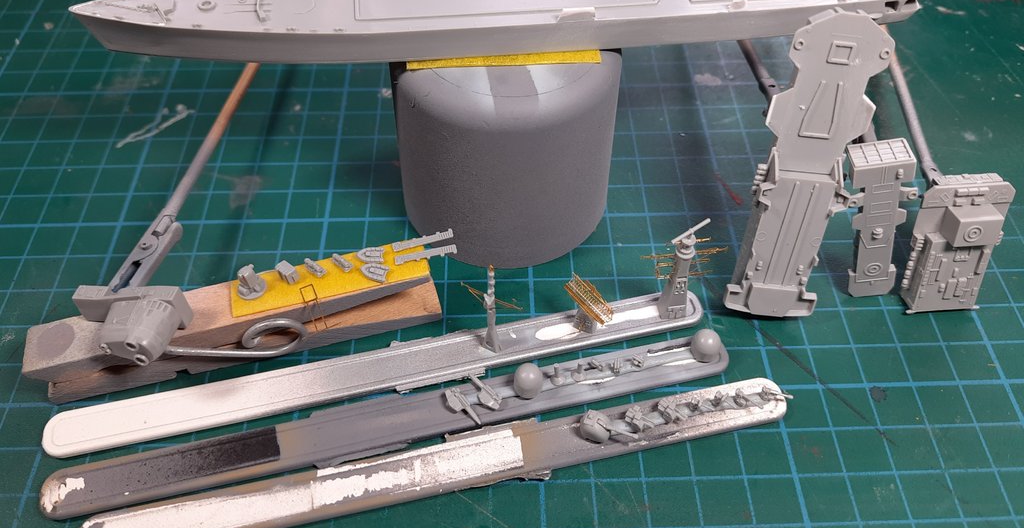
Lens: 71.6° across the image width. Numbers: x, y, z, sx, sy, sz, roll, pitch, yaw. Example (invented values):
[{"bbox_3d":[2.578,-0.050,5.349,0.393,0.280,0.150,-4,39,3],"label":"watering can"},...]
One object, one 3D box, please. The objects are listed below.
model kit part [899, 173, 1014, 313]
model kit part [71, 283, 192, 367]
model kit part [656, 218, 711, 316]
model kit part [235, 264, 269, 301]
[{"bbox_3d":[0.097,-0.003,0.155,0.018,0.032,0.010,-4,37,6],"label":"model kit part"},{"bbox_3d":[-0.075,0.012,0.138,0.021,0.010,0.013,0,47,-3],"label":"model kit part"},{"bbox_3d":[0.035,0.002,0.150,0.009,0.027,0.006,-5,52,-5],"label":"model kit part"},{"bbox_3d":[-0.054,0.003,0.145,0.006,0.006,0.006,21,56,20],"label":"model kit part"}]

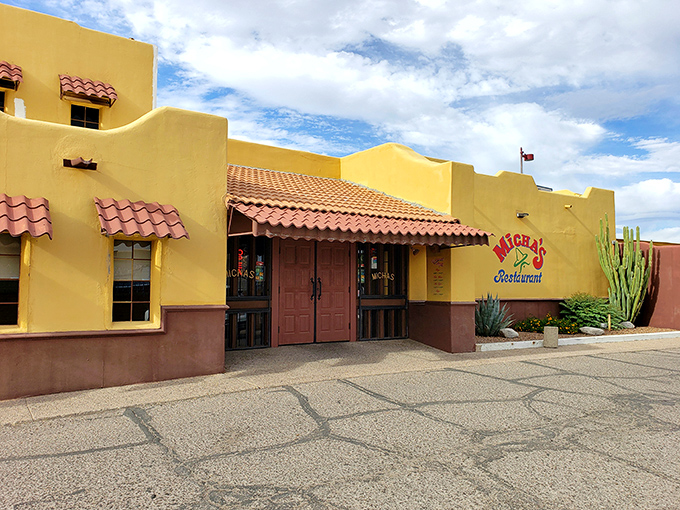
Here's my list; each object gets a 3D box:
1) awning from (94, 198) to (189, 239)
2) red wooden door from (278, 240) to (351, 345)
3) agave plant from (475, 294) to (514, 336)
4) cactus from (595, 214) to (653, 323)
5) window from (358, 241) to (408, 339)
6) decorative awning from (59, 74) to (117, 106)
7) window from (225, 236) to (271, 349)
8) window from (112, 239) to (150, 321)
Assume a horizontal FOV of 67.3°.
[{"bbox_3d":[-2.925,-0.528,7.616,1.212,0.576,0.505,3,-4,-34],"label":"awning"},{"bbox_3d":[-0.507,0.815,11.098,1.798,2.192,0.091,3,-4,-34],"label":"red wooden door"},{"bbox_3d":[3.919,1.563,13.300,1.150,1.100,1.150,3,-4,-34],"label":"agave plant"},{"bbox_3d":[9.271,0.441,16.700,1.700,3.400,1.400,3,-4,-34],"label":"cactus"},{"bbox_3d":[1.041,0.873,12.142,1.566,2.222,0.101,3,-4,-34],"label":"window"},{"bbox_3d":[-5.485,-3.590,11.179,1.131,0.535,0.485,3,-4,-34],"label":"decorative awning"},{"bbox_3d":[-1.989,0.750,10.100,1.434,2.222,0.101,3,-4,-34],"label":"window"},{"bbox_3d":[-3.214,0.409,7.935,0.556,1.262,0.091,3,-4,-34],"label":"window"}]

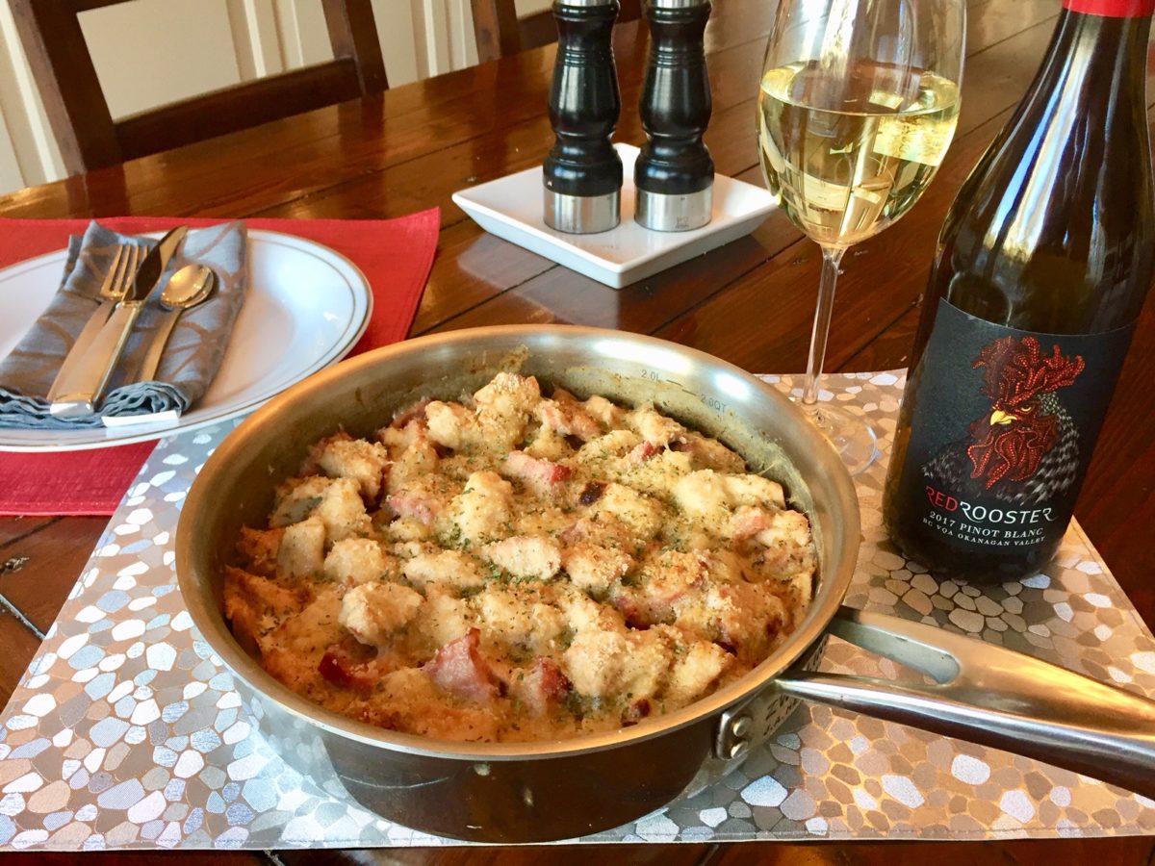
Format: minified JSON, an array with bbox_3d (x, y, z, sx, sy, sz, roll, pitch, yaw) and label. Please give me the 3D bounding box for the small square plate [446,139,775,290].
[{"bbox_3d":[0.031,-0.171,0.757,0.185,0.027,0.185,-28,44,-34],"label":"small square plate"}]

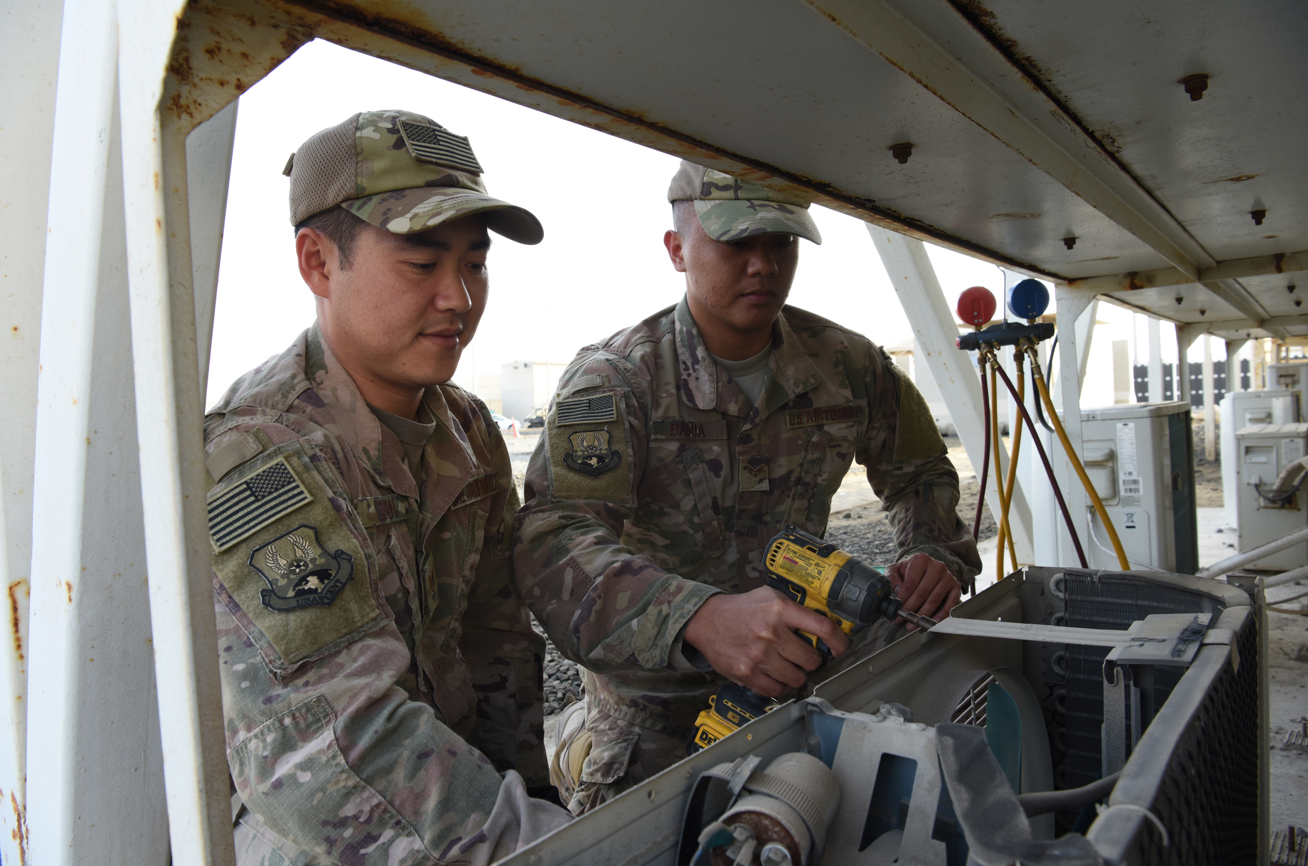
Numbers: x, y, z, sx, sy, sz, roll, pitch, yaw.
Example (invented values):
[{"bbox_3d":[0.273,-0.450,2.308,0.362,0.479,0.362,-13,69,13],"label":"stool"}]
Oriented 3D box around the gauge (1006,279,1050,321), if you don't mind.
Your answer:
[{"bbox_3d":[0.772,-0.276,1.800,0.081,0.081,0.034,-6,1,11],"label":"gauge"}]

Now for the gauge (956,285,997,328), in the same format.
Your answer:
[{"bbox_3d":[0.673,-0.264,1.820,0.081,0.081,0.034,-6,1,11],"label":"gauge"}]

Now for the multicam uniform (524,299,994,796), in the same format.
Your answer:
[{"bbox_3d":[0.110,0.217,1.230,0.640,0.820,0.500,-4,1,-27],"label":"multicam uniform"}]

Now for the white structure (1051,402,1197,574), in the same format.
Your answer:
[{"bbox_3d":[1.419,0.278,2.632,0.325,0.710,0.860,-3,2,36],"label":"white structure"}]

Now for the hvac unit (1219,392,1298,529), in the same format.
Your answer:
[{"bbox_3d":[3.366,0.119,4.791,0.335,0.715,0.860,-2,2,38],"label":"hvac unit"}]

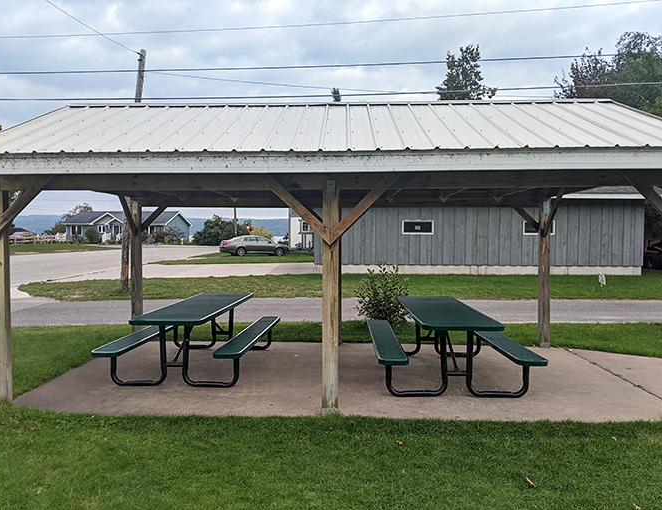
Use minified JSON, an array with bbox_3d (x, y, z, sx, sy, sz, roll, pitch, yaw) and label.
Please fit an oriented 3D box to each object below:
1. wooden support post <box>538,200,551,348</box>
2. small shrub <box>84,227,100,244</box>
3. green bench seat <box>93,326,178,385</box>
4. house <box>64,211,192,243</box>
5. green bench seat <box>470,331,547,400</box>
[{"bbox_3d":[3.167,0.287,7.852,0.140,2.177,0.140,0,2,2],"label":"wooden support post"},{"bbox_3d":[-39.428,-3.151,87.500,2.200,2.650,2.200,0,2,13],"label":"small shrub"},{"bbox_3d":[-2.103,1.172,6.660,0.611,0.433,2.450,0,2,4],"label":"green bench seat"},{"bbox_3d":[-35.047,-4.819,91.611,19.500,5.300,8.200,0,2,13],"label":"house"},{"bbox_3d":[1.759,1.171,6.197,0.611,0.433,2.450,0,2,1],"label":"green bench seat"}]

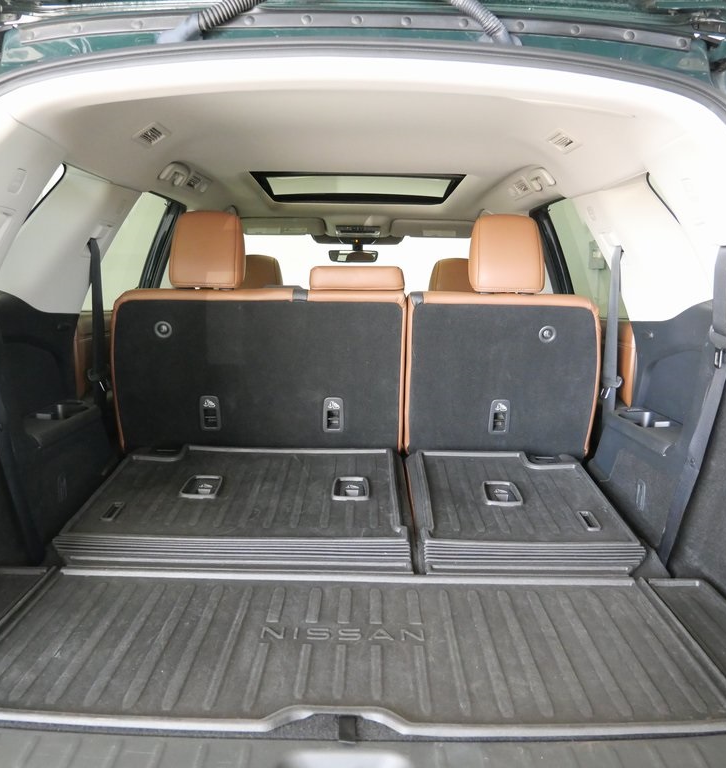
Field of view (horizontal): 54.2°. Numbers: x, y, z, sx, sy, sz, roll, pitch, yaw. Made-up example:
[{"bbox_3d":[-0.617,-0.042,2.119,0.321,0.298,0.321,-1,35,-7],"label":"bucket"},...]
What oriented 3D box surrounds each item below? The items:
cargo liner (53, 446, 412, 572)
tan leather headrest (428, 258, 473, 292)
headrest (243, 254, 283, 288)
[{"bbox_3d":[-0.259,0.281,1.711,0.720,0.090,0.610,1,11,1],"label":"cargo liner"},{"bbox_3d":[0.371,-0.365,2.655,0.260,0.210,0.130,1,11,1],"label":"tan leather headrest"},{"bbox_3d":[-0.427,-0.382,2.661,0.260,0.210,0.130,1,11,1],"label":"headrest"}]

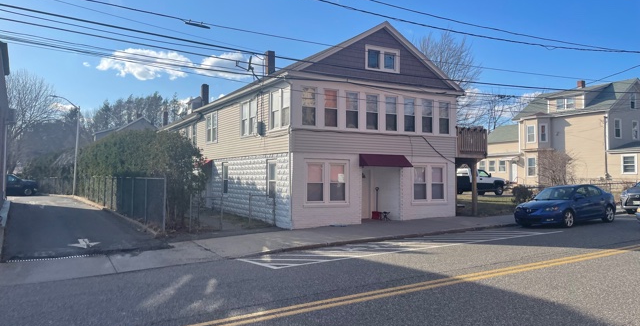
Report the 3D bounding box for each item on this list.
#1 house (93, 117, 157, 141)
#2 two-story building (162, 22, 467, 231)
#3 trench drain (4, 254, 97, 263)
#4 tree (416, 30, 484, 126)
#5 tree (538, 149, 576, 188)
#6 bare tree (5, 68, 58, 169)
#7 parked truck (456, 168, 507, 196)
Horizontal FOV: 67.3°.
[{"bbox_3d":[-19.947,-1.010,49.925,8.500,7.600,10.000,1,-1,-29],"label":"house"},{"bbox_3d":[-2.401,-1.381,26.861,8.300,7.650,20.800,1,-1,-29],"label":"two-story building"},{"bbox_3d":[-6.817,2.452,12.256,2.040,0.060,0.180,1,-1,-30],"label":"trench drain"},{"bbox_3d":[10.737,-4.529,40.862,7.500,13.890,7.500,1,-1,-29],"label":"tree"},{"bbox_3d":[16.156,0.587,32.970,2.700,3.030,2.600,1,-1,-29],"label":"tree"},{"bbox_3d":[-30.783,-3.523,49.877,8.500,12.410,8.500,1,-1,-29],"label":"bare tree"},{"bbox_3d":[11.352,1.427,35.998,5.800,1.920,2.000,1,-1,-24],"label":"parked truck"}]

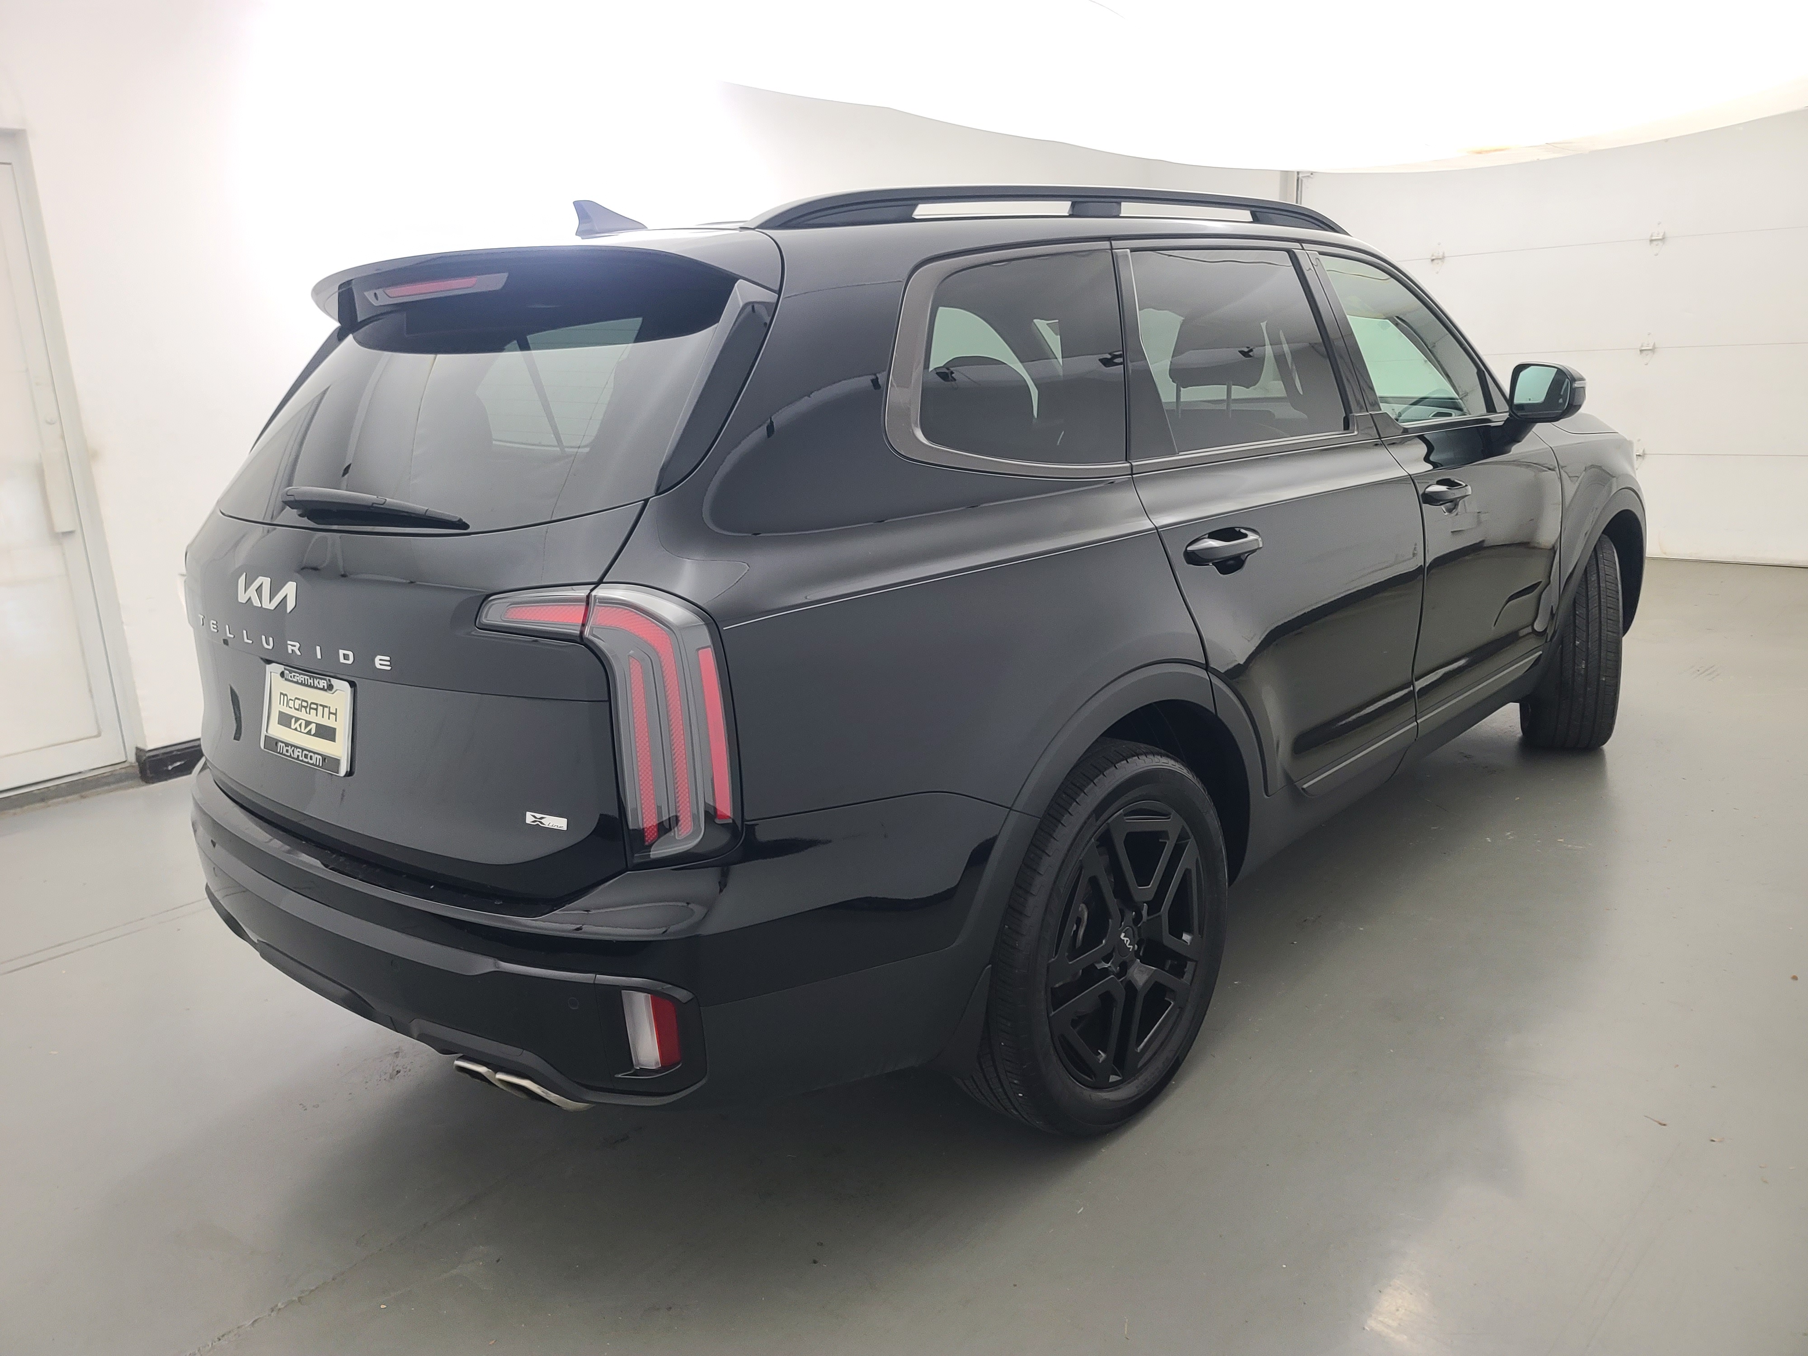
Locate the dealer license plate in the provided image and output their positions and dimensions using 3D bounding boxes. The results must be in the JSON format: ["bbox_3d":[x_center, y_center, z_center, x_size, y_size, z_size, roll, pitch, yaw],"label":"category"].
[{"bbox_3d":[-1.019,0.068,2.230,0.312,0.162,0.020,8,5,42],"label":"dealer license plate"}]

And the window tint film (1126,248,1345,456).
[{"bbox_3d":[0.742,-0.727,2.848,0.770,0.440,0.040,-16,-2,-45],"label":"window tint film"}]

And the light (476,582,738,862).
[{"bbox_3d":[-0.407,0.048,1.780,0.365,0.370,0.175,8,17,42],"label":"light"}]

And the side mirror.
[{"bbox_3d":[1.821,-0.811,3.713,0.200,0.170,0.130,8,17,42],"label":"side mirror"}]

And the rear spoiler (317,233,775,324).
[{"bbox_3d":[-0.770,-0.720,2.381,1.400,0.140,0.340,8,17,42],"label":"rear spoiler"}]

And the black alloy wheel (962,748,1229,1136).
[{"bbox_3d":[0.350,0.478,2.523,0.250,0.745,0.745,8,17,42],"label":"black alloy wheel"}]

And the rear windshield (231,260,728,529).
[{"bbox_3d":[-0.867,-0.463,2.316,1.380,0.500,0.100,8,-22,42],"label":"rear windshield"}]

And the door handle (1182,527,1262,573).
[{"bbox_3d":[0.611,-0.245,2.499,0.058,0.068,0.250,8,17,42],"label":"door handle"}]

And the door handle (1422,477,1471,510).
[{"bbox_3d":[1.367,-0.461,3.292,0.058,0.068,0.250,8,17,42],"label":"door handle"}]

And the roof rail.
[{"bbox_3d":[0.467,-0.962,2.748,0.065,0.100,2.060,8,19,42],"label":"roof rail"}]

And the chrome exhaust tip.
[{"bbox_3d":[-0.588,0.622,2.006,0.260,0.080,0.140,8,17,42],"label":"chrome exhaust tip"}]

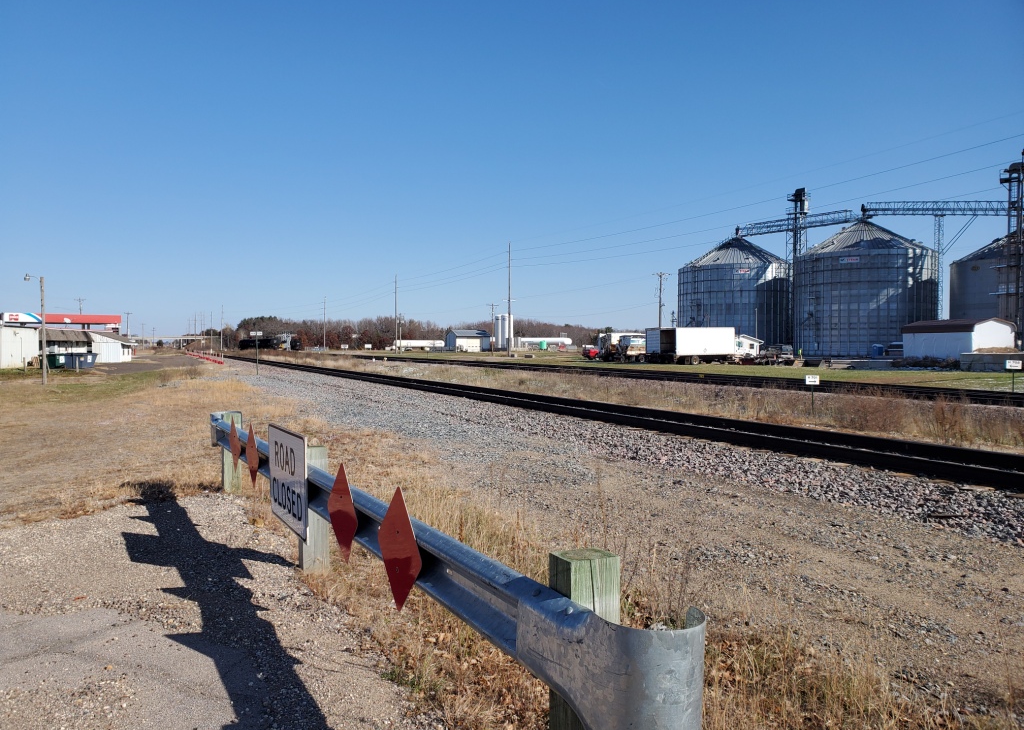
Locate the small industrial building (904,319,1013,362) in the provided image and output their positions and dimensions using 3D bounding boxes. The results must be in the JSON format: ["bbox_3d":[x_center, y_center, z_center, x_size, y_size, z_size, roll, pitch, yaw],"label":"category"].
[{"bbox_3d":[46.218,-2.511,79.664,6.300,4.400,8.000,-1,1,-22],"label":"small industrial building"}]

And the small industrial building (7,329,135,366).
[{"bbox_3d":[-49.089,-2.050,85.976,11.400,3.800,8.000,-1,1,-22],"label":"small industrial building"}]

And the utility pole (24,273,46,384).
[{"bbox_3d":[-21.538,-1.619,34.773,0.950,5.000,0.220,0,1,0],"label":"utility pole"}]

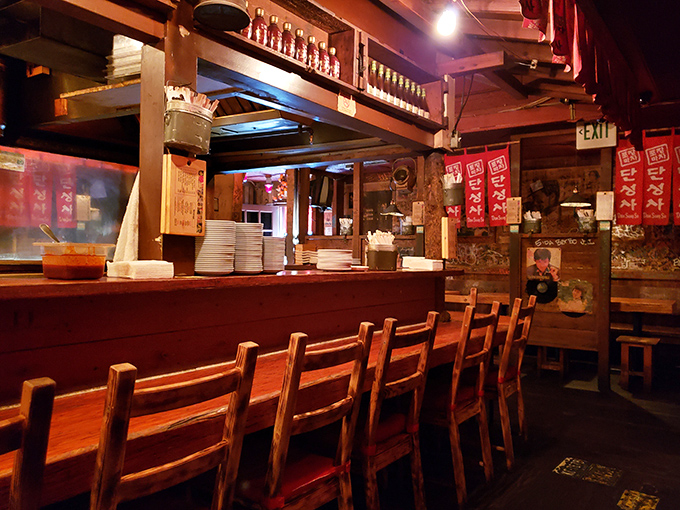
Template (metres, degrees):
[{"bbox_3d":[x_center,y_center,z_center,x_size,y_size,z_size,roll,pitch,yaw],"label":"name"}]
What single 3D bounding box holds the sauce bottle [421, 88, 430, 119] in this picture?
[{"bbox_3d":[0.631,-1.124,3.814,0.078,0.228,0.078,1,0,0],"label":"sauce bottle"}]

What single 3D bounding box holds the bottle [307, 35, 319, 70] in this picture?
[{"bbox_3d":[-0.129,-0.935,2.394,0.065,0.183,0.065,1,0,0],"label":"bottle"}]

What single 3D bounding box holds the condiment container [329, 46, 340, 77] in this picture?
[{"bbox_3d":[-0.036,-1.098,2.936,0.078,0.186,0.078,1,0,0],"label":"condiment container"}]

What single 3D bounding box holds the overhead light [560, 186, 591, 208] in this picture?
[{"bbox_3d":[2.425,-0.596,5.243,0.290,0.200,0.290,0,0,30],"label":"overhead light"}]

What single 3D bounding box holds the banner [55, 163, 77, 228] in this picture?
[{"bbox_3d":[-2.866,-0.639,5.352,0.020,0.730,0.215,1,0,38],"label":"banner"}]

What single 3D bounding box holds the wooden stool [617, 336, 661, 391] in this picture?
[{"bbox_3d":[2.717,0.989,4.639,0.310,0.445,0.290,0,0,37],"label":"wooden stool"}]

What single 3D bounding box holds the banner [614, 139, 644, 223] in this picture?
[{"bbox_3d":[2.570,-0.647,4.526,0.210,0.770,0.020,0,0,30],"label":"banner"}]

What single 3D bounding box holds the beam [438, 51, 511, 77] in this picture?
[{"bbox_3d":[0.866,-1.228,3.316,0.460,0.110,0.100,1,0,38],"label":"beam"}]

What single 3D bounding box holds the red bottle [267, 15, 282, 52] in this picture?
[{"bbox_3d":[-0.292,-0.993,2.299,0.065,0.164,0.065,1,0,0],"label":"red bottle"}]

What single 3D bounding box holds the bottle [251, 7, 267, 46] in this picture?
[{"bbox_3d":[-0.333,-0.939,2.130,0.065,0.183,0.065,1,0,0],"label":"bottle"}]

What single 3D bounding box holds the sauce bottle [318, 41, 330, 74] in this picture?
[{"bbox_3d":[-0.078,-0.993,2.580,0.065,0.164,0.065,1,0,0],"label":"sauce bottle"}]

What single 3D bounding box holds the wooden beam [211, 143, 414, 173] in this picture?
[{"bbox_3d":[-0.351,-0.769,4.272,2.150,0.100,0.160,0,0,35],"label":"wooden beam"}]

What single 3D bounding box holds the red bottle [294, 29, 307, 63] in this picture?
[{"bbox_3d":[-0.208,-1.102,2.709,0.078,0.186,0.078,1,0,0],"label":"red bottle"}]

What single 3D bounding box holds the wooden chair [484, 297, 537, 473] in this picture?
[{"bbox_3d":[0.895,0.714,3.092,0.480,0.940,0.390,0,0,37],"label":"wooden chair"}]

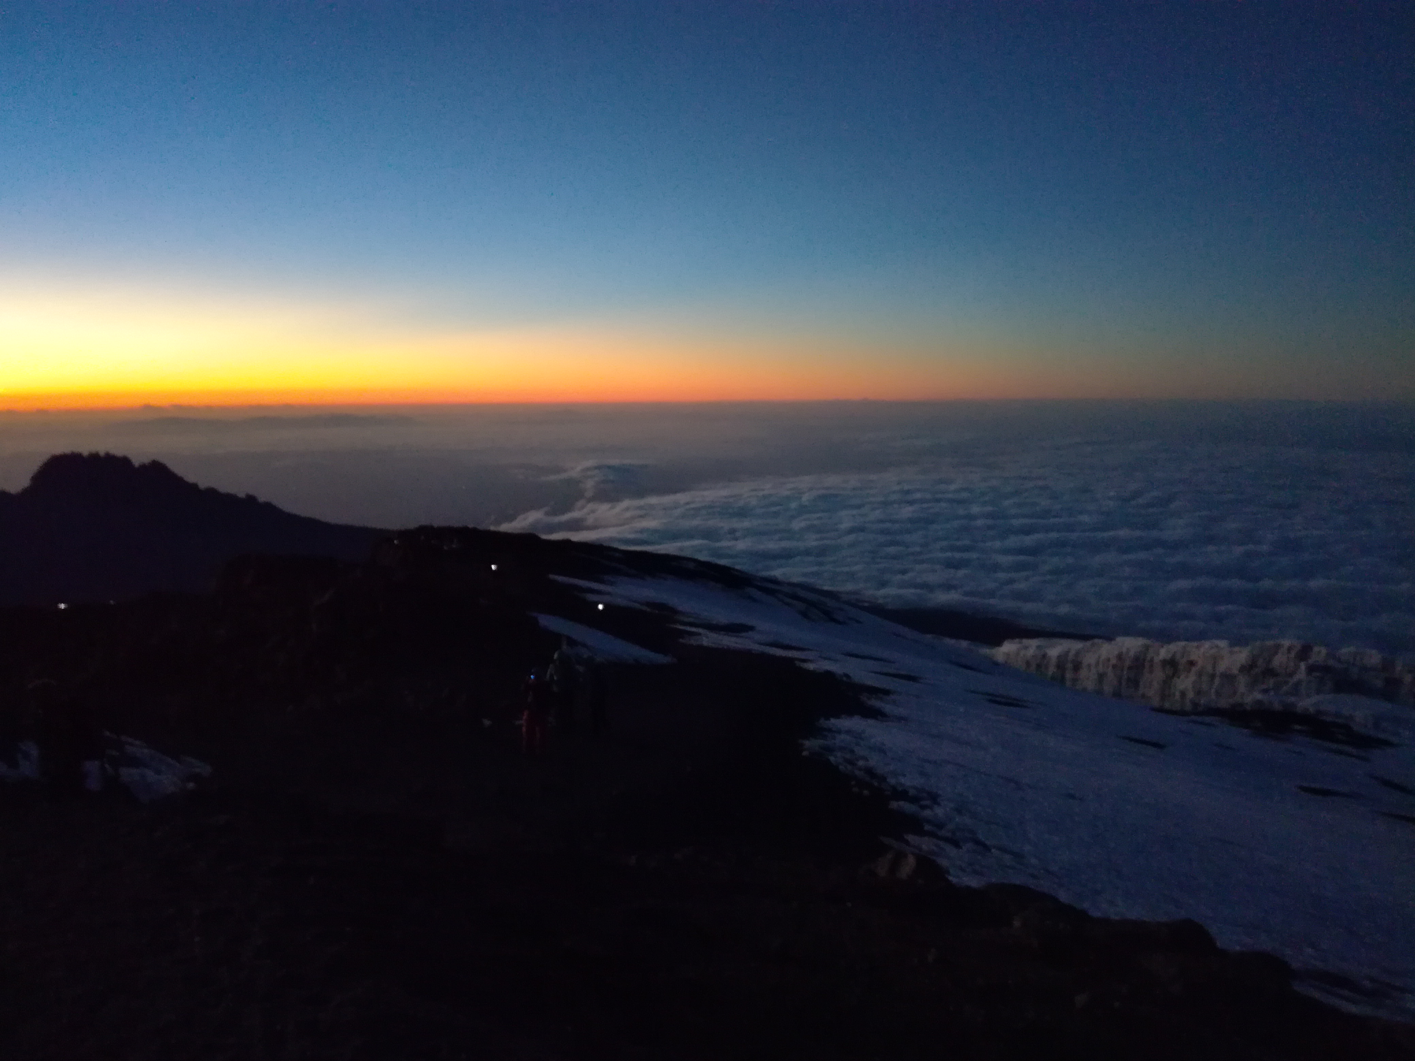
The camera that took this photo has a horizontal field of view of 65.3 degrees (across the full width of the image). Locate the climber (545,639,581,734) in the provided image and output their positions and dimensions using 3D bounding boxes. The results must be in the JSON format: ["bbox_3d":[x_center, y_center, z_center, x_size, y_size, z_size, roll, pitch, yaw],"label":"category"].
[{"bbox_3d":[-2.921,3.264,22.514,0.620,1.820,0.480,1,9,7],"label":"climber"}]

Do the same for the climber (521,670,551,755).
[{"bbox_3d":[-3.395,3.581,21.704,0.600,1.760,0.450,0,9,3],"label":"climber"}]

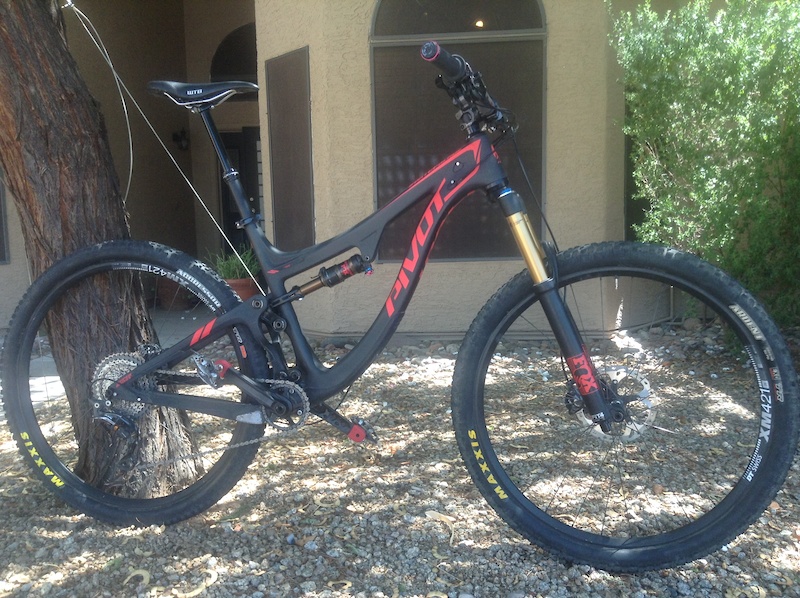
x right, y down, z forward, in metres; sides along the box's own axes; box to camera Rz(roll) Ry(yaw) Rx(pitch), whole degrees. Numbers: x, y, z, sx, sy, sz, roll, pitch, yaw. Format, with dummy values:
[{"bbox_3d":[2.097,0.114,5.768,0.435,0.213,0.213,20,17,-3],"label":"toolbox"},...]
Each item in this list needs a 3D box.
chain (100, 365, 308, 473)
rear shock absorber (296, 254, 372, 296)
[{"bbox_3d":[-0.480,0.302,1.855,0.548,0.266,0.040,1,5,11],"label":"chain"},{"bbox_3d":[-0.157,-0.051,1.810,0.199,0.062,0.055,-27,-1,12],"label":"rear shock absorber"}]

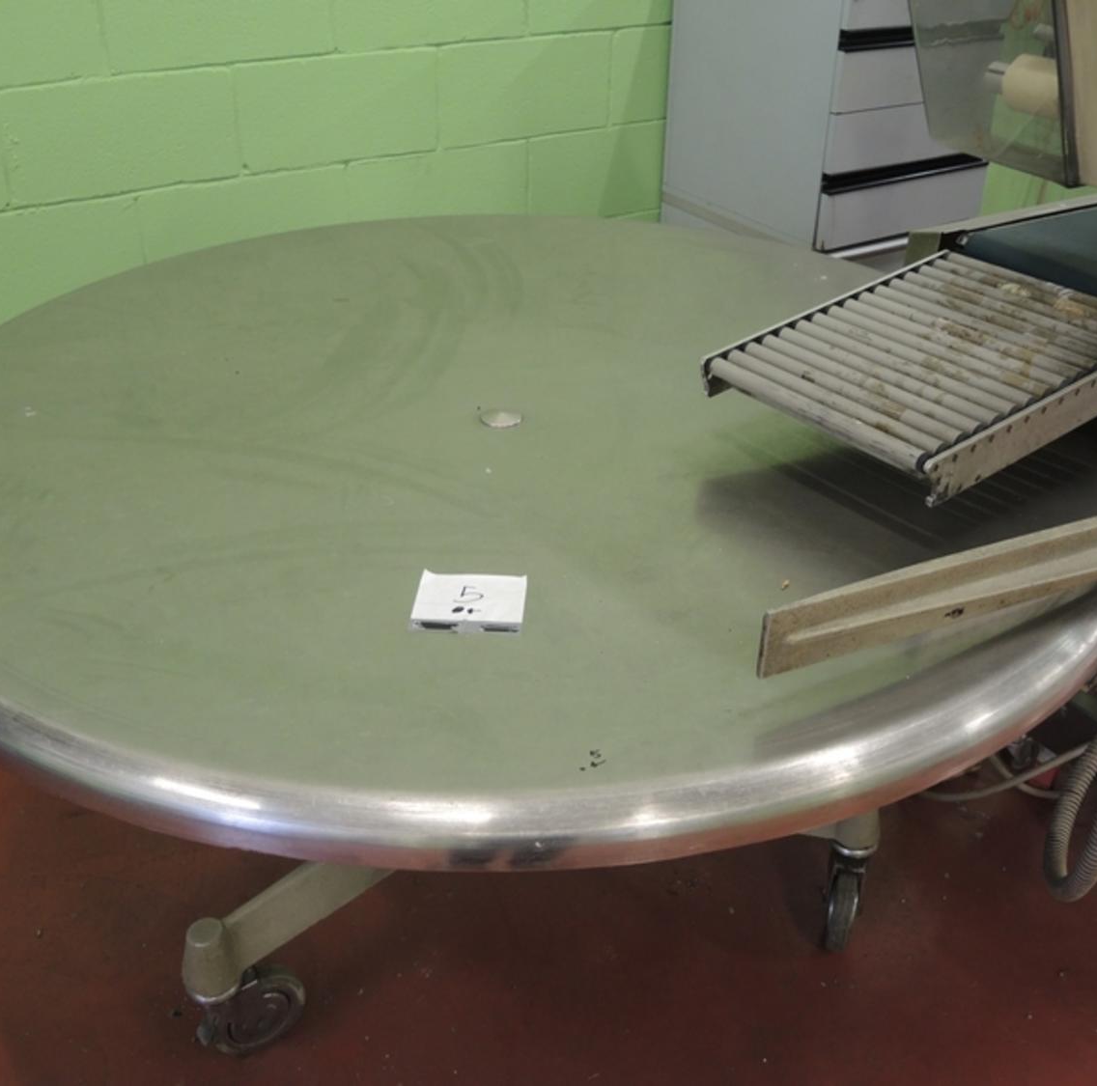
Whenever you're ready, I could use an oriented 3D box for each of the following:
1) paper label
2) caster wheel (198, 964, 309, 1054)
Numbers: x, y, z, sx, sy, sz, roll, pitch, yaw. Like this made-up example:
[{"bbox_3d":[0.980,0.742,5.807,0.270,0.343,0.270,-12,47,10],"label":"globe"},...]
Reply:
[{"bbox_3d":[-0.071,0.055,1.079,0.100,0.011,0.083,2,32,3],"label":"paper label"},{"bbox_3d":[-0.379,0.594,1.487,0.142,0.138,0.050,-21,37,-30],"label":"caster wheel"}]

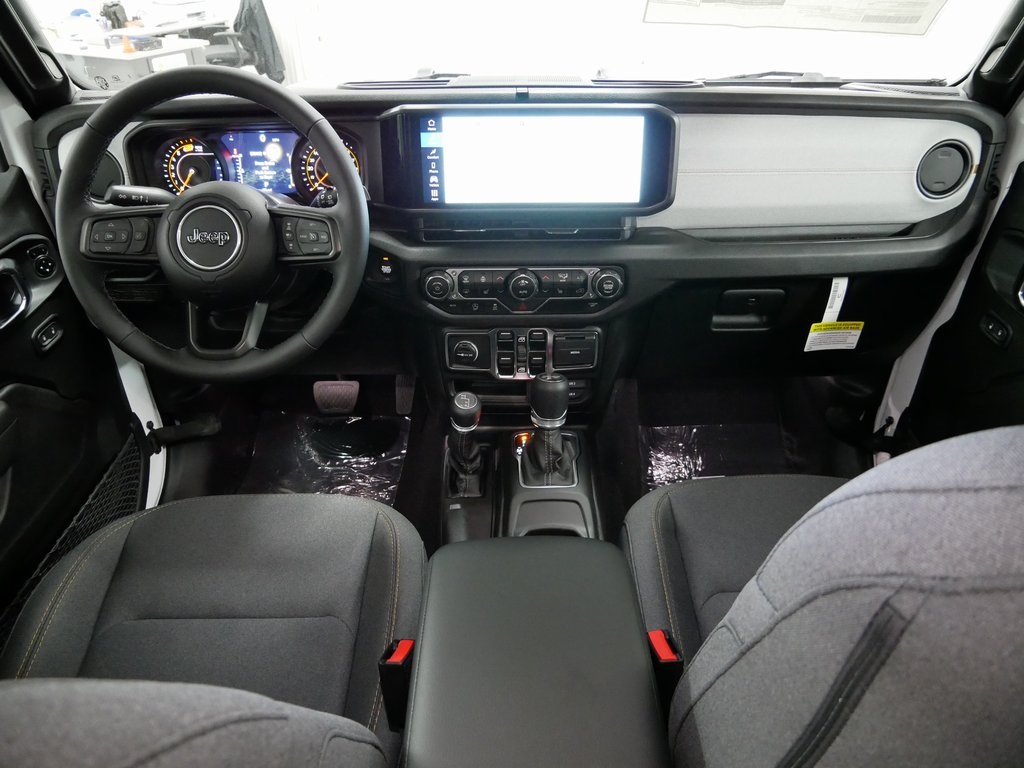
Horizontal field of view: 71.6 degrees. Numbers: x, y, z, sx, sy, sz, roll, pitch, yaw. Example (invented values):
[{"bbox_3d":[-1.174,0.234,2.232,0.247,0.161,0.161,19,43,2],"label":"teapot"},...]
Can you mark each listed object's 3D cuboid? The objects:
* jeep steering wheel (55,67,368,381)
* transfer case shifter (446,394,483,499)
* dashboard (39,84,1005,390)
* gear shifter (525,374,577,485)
[{"bbox_3d":[-0.365,-0.193,0.885,0.380,0.380,0.095,0,8,-2],"label":"jeep steering wheel"},{"bbox_3d":[-0.069,0.074,1.042,0.051,0.148,0.100,0,30,0],"label":"transfer case shifter"},{"bbox_3d":[0.013,-0.223,1.087,1.360,0.430,0.290,0,30,0],"label":"dashboard"},{"bbox_3d":[0.056,0.051,1.036,0.076,0.160,0.105,0,30,0],"label":"gear shifter"}]

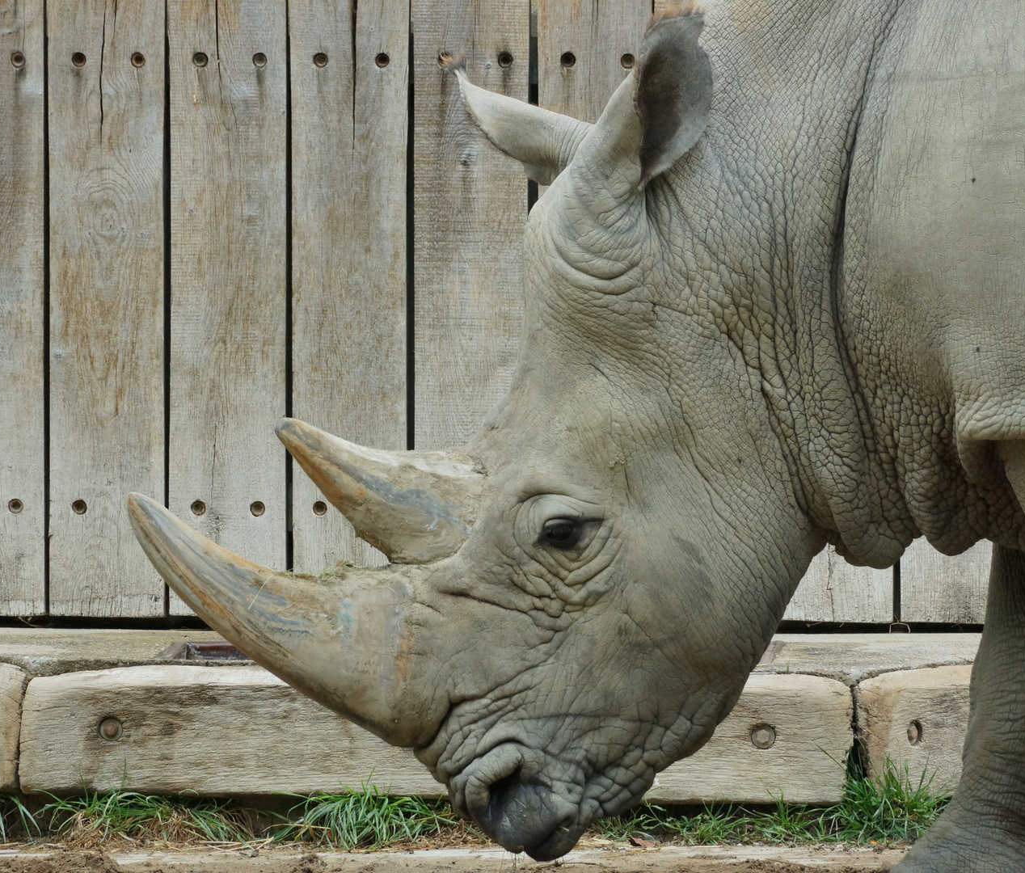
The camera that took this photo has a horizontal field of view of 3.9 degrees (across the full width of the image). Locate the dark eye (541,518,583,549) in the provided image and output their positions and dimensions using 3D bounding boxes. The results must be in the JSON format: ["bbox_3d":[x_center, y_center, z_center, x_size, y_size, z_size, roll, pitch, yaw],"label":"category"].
[{"bbox_3d":[0.063,0.125,19.140,0.052,0.040,0.032,1,3,12],"label":"dark eye"}]

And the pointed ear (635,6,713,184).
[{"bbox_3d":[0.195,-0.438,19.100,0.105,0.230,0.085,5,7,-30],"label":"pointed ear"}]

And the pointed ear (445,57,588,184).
[{"bbox_3d":[0.011,-0.416,19.450,0.215,0.085,0.100,37,55,18],"label":"pointed ear"}]

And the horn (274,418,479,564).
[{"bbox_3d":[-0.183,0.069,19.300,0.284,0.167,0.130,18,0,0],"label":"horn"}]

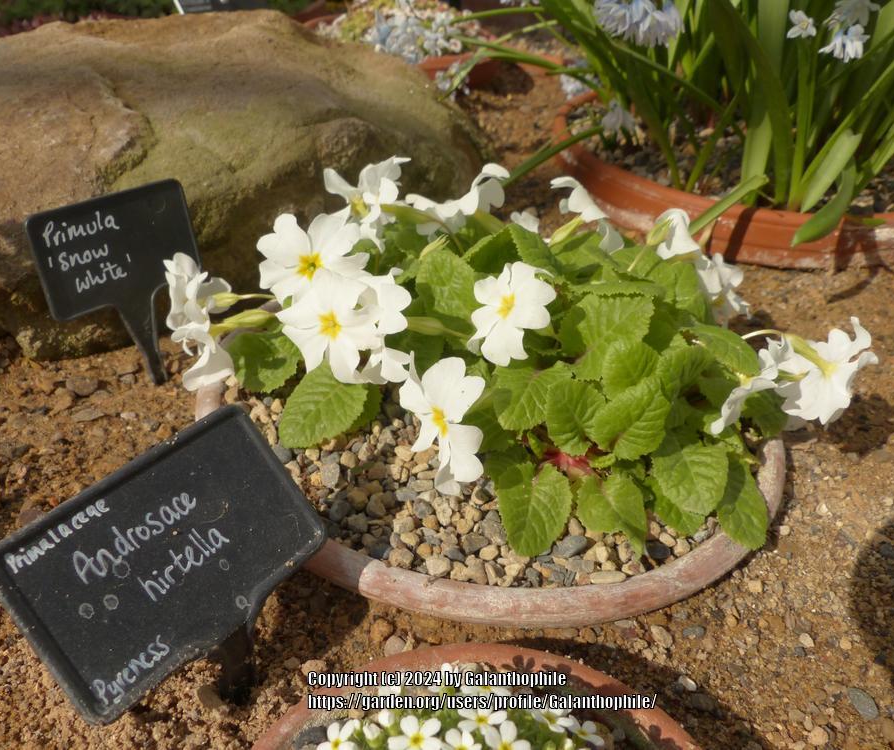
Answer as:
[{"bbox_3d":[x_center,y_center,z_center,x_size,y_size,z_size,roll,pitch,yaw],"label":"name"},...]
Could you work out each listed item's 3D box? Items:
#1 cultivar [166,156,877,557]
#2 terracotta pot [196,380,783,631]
[{"bbox_3d":[0.025,-0.021,0.276,0.242,0.075,0.185,5,34,0],"label":"cultivar"},{"bbox_3d":[0.013,0.041,0.317,0.206,0.100,0.206,4,34,-2],"label":"terracotta pot"}]

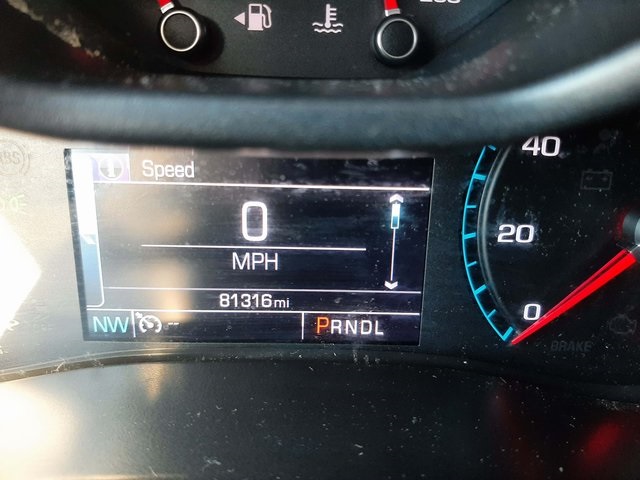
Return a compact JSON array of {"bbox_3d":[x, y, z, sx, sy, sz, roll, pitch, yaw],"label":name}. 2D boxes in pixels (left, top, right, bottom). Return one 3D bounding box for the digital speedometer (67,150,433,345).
[{"bbox_3d":[-0.018,0.002,0.136,0.096,0.054,0.010,1,14,-2],"label":"digital speedometer"}]

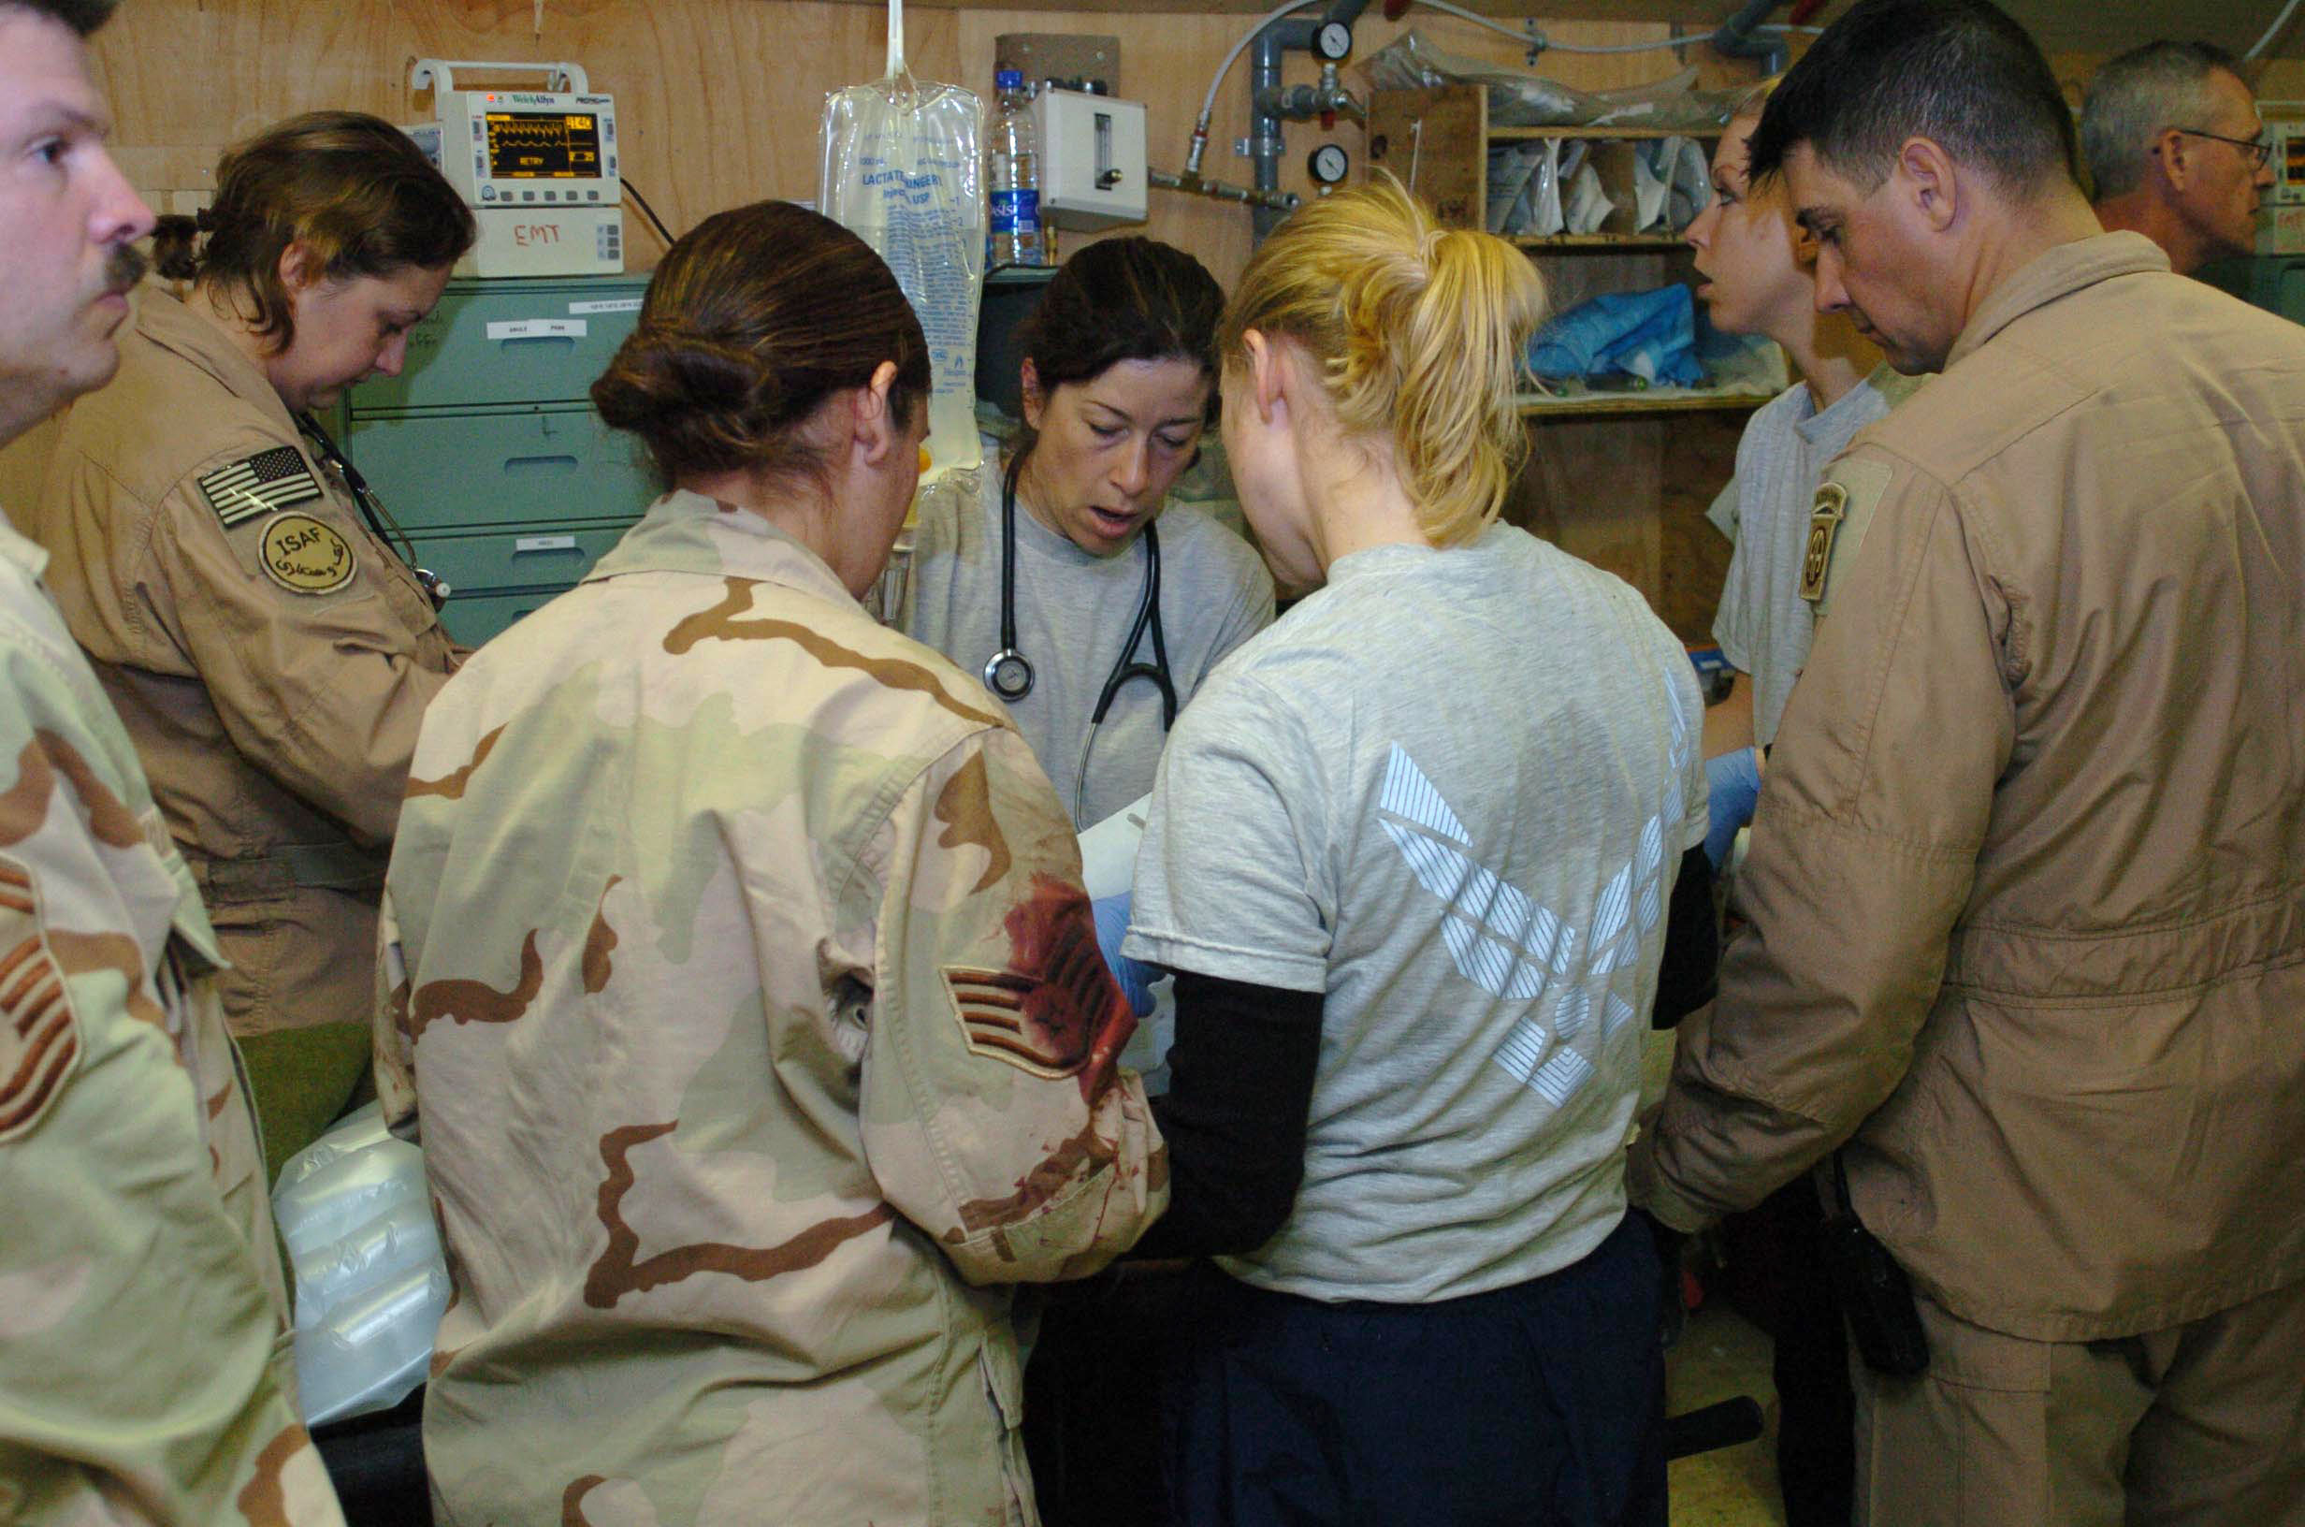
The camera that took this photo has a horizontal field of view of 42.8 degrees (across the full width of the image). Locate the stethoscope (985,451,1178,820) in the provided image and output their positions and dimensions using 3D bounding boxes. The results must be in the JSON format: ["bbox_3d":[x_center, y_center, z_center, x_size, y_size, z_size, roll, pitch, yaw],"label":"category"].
[{"bbox_3d":[-0.062,-0.116,2.570,0.165,0.340,0.170,-1,12,-5],"label":"stethoscope"}]

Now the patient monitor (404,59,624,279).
[{"bbox_3d":[-0.875,-0.829,4.070,0.212,0.290,0.190,-8,14,-32],"label":"patient monitor"}]

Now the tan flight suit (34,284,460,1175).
[{"bbox_3d":[-0.798,0.250,2.909,0.500,1.430,0.480,-5,12,-19],"label":"tan flight suit"}]

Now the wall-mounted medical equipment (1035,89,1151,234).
[{"bbox_3d":[-0.122,-0.913,4.470,0.182,0.174,0.140,0,0,-34],"label":"wall-mounted medical equipment"}]

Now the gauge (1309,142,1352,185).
[{"bbox_3d":[0.286,-0.971,4.760,0.064,0.064,0.032,-6,13,-27],"label":"gauge"}]

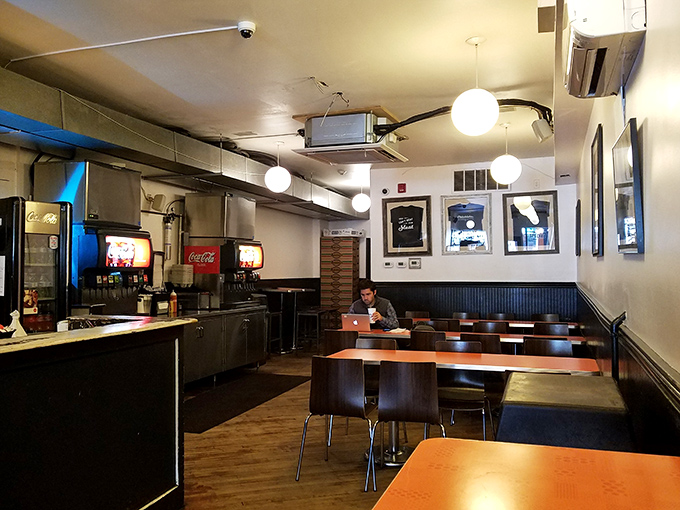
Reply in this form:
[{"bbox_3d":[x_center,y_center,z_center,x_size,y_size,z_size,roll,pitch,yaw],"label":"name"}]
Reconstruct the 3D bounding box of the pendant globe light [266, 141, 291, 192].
[{"bbox_3d":[-0.725,-1.045,6.098,0.320,0.590,0.320,0,-2,0],"label":"pendant globe light"}]

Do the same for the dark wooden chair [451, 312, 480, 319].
[{"bbox_3d":[1.723,1.255,7.069,0.480,0.835,0.520,-1,-3,23],"label":"dark wooden chair"}]

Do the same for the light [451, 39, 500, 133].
[{"bbox_3d":[1.003,-1.228,3.784,0.355,0.710,0.355,-1,-3,23],"label":"light"}]

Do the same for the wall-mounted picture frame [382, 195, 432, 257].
[{"bbox_3d":[1.068,-0.444,8.128,0.800,0.935,0.040,-1,-3,23],"label":"wall-mounted picture frame"}]

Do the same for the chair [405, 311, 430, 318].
[{"bbox_3d":[1.074,1.270,7.343,0.480,0.835,0.520,-1,-3,23],"label":"chair"}]

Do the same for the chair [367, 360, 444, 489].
[{"bbox_3d":[0.501,1.090,3.376,0.510,0.820,0.500,-1,-2,23],"label":"chair"}]

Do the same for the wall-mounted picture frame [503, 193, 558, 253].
[{"bbox_3d":[2.583,-0.434,6.945,0.700,0.845,0.040,-1,-2,24],"label":"wall-mounted picture frame"}]

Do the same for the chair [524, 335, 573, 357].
[{"bbox_3d":[1.649,1.132,4.018,0.480,0.835,0.520,-1,-3,23],"label":"chair"}]

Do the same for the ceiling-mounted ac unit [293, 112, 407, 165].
[{"bbox_3d":[0.147,-1.284,5.757,0.960,0.340,0.890,-1,-3,23],"label":"ceiling-mounted ac unit"}]

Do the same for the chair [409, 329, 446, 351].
[{"bbox_3d":[0.905,1.131,4.920,0.510,0.820,0.500,-1,-2,23],"label":"chair"}]

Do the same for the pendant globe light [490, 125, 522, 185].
[{"bbox_3d":[1.785,-1.068,5.459,0.315,0.640,0.315,-1,-2,23],"label":"pendant globe light"}]

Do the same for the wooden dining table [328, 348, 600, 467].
[{"bbox_3d":[0.878,1.162,3.784,1.870,0.765,0.550,-1,-3,23],"label":"wooden dining table"}]

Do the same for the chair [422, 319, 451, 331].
[{"bbox_3d":[0.965,1.147,5.484,0.510,0.820,0.500,-1,-2,23],"label":"chair"}]

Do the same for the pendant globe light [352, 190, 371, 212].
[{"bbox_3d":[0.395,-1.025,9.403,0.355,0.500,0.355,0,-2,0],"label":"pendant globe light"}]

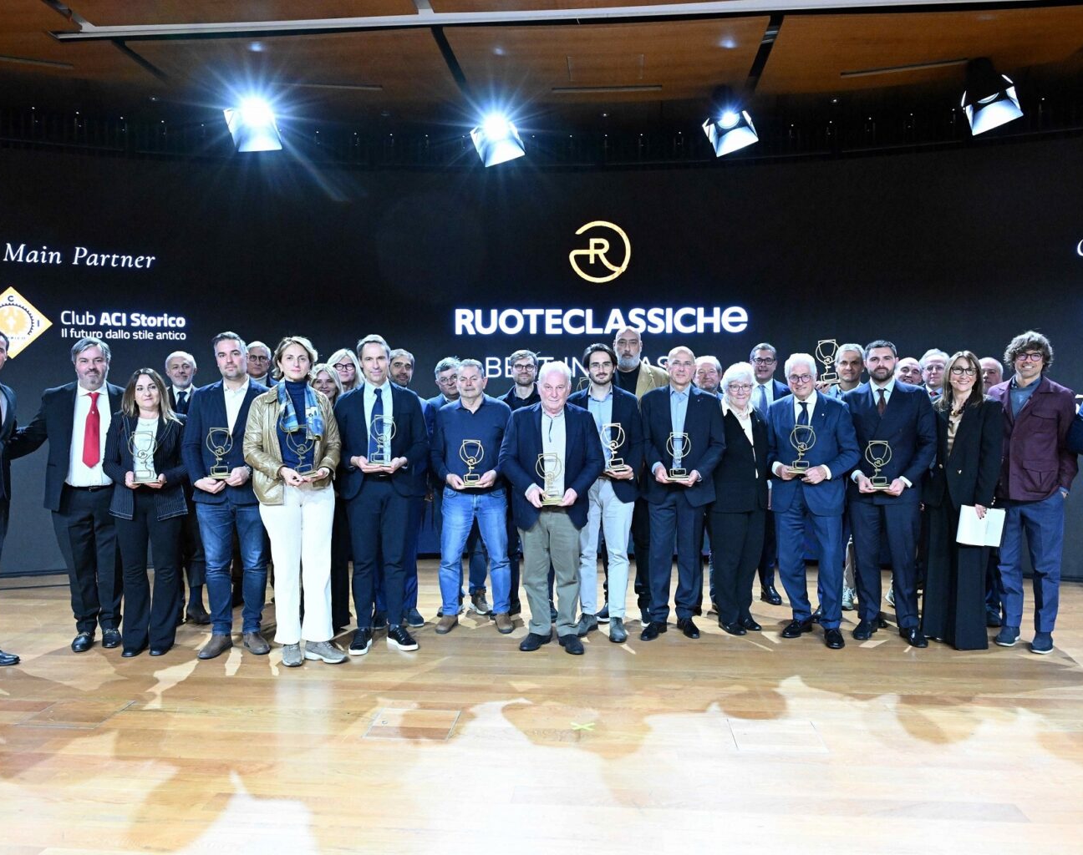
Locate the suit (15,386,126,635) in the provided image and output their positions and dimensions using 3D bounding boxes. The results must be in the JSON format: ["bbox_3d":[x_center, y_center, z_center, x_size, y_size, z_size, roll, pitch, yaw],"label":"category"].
[{"bbox_3d":[-2.706,0.461,4.907,0.670,1.473,0.380,-1,2,-25],"label":"suit"}]

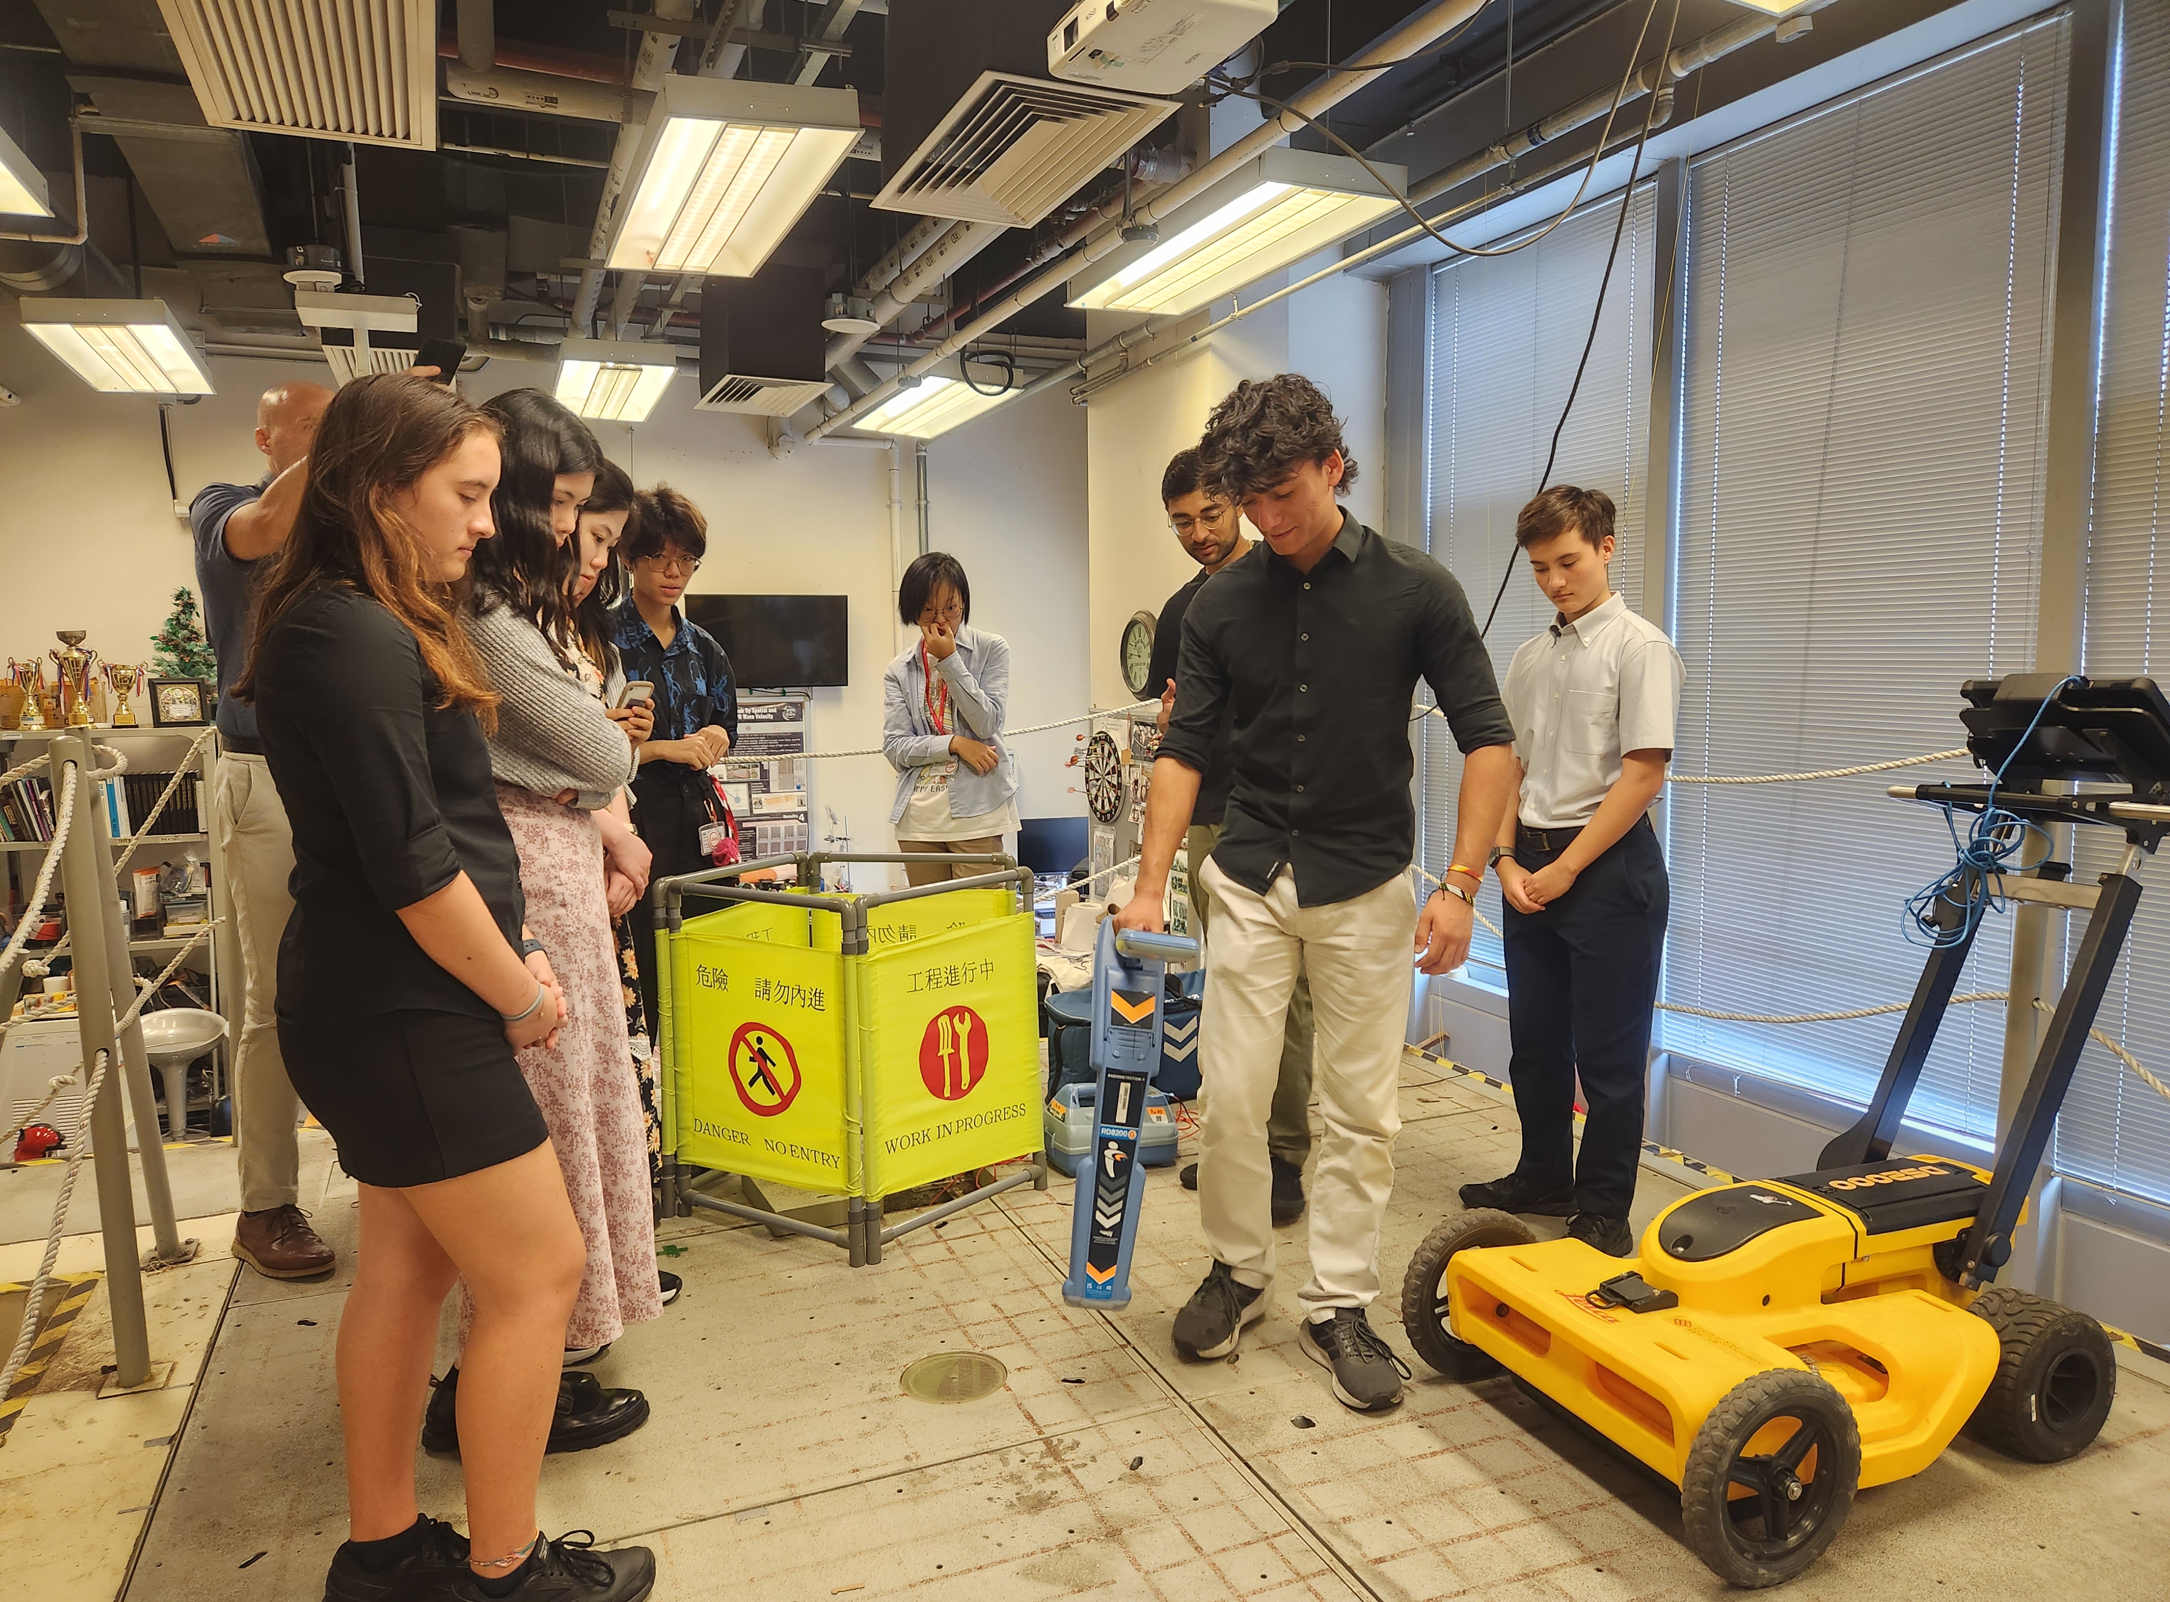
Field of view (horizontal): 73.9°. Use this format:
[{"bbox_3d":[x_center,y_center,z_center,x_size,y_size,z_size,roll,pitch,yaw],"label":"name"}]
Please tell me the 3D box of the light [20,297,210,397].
[{"bbox_3d":[-3.509,-1.652,5.303,0.405,0.085,1.210,-2,5,-24],"label":"light"}]

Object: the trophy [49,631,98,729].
[{"bbox_3d":[-4.067,-0.486,5.798,0.160,0.390,0.110,-4,7,-23],"label":"trophy"}]

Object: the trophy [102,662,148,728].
[{"bbox_3d":[-3.905,-0.437,5.873,0.150,0.275,0.095,-4,7,-23],"label":"trophy"}]

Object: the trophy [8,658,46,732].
[{"bbox_3d":[-4.213,-0.424,5.742,0.135,0.290,0.100,-4,7,-23],"label":"trophy"}]

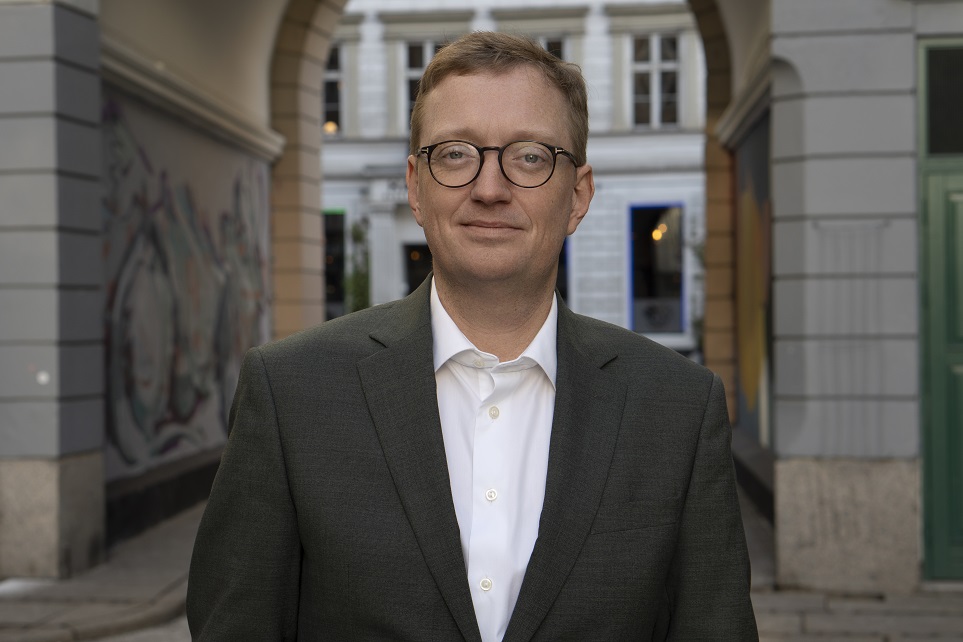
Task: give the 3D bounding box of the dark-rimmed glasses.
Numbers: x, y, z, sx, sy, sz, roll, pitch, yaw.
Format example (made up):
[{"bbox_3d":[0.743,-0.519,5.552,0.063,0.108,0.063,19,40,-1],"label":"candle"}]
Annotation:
[{"bbox_3d":[0.014,-0.141,1.910,0.147,0.048,0.143,0,-2,3],"label":"dark-rimmed glasses"}]

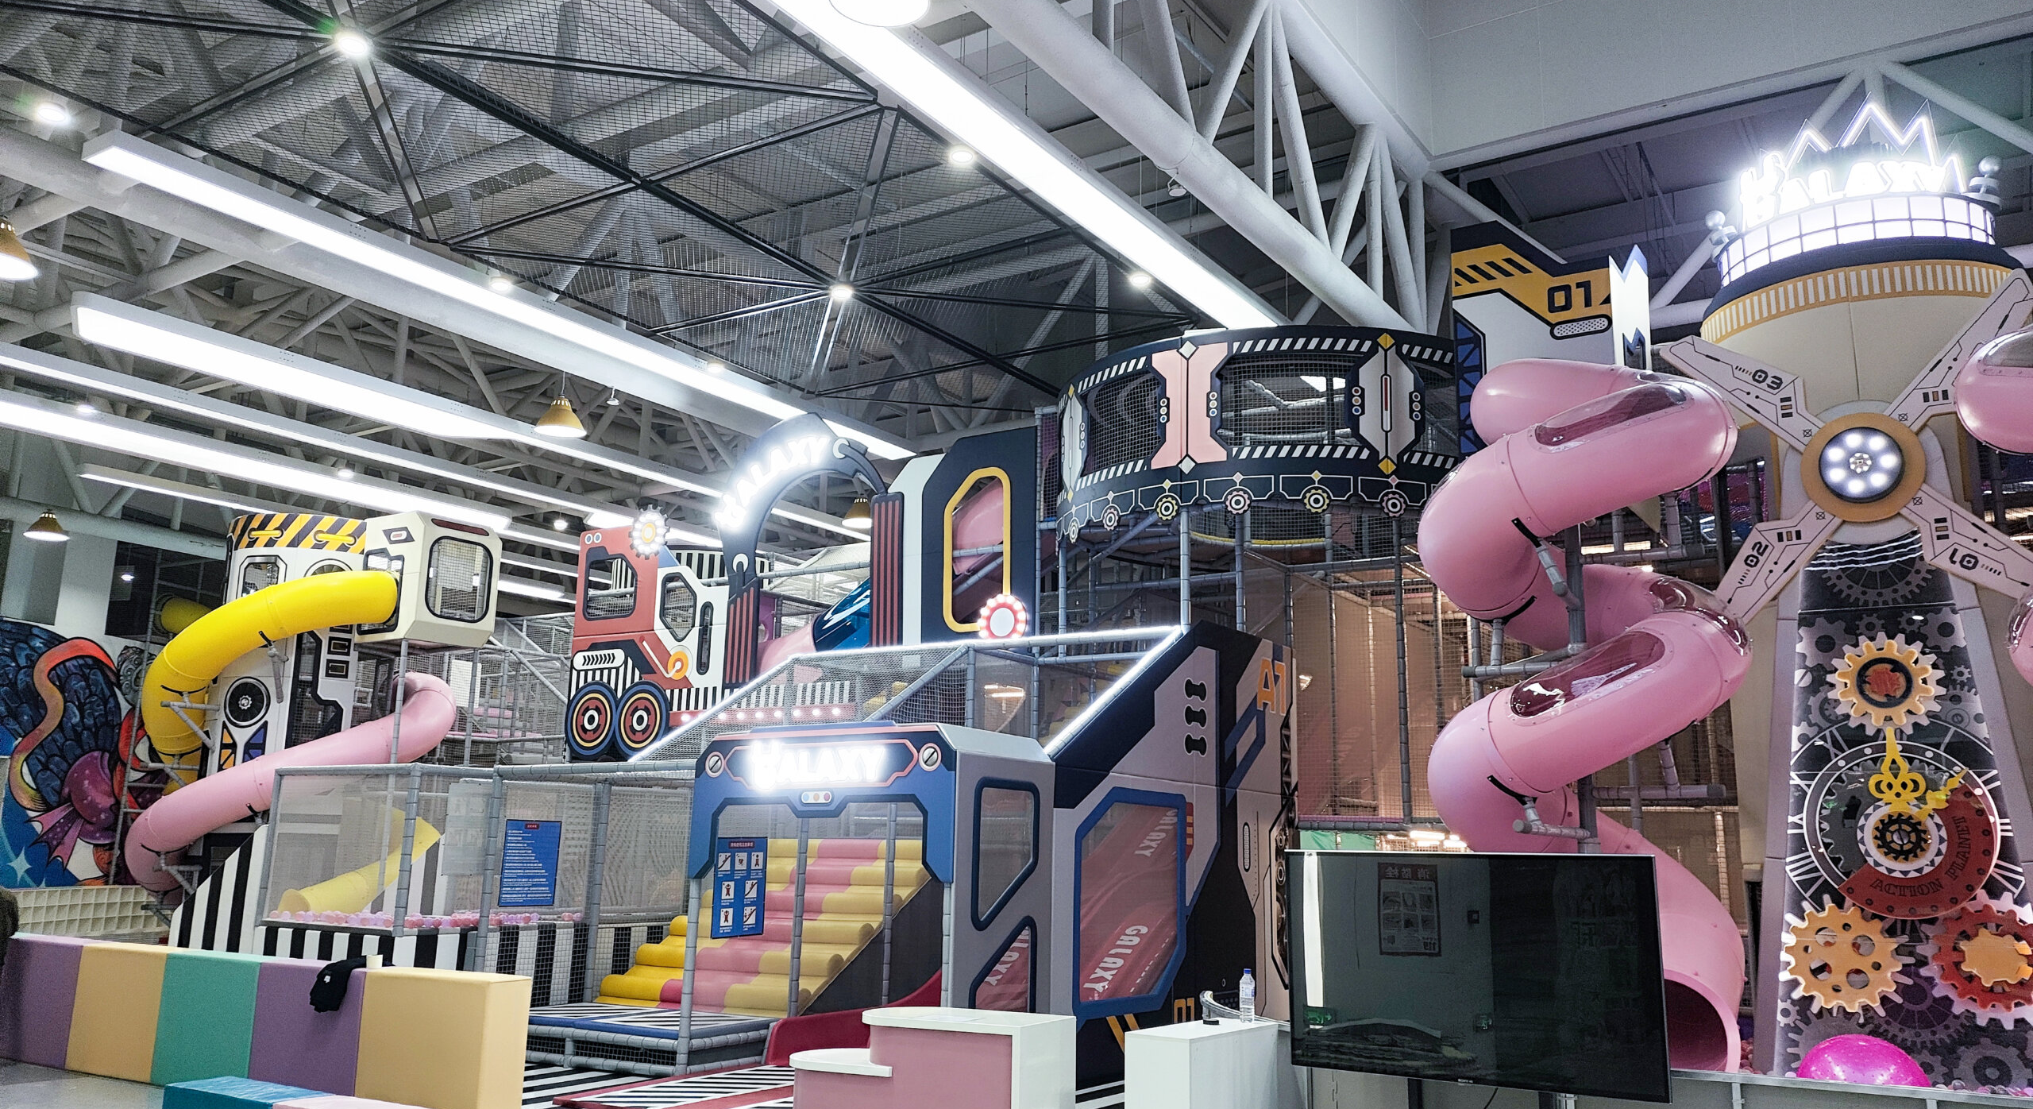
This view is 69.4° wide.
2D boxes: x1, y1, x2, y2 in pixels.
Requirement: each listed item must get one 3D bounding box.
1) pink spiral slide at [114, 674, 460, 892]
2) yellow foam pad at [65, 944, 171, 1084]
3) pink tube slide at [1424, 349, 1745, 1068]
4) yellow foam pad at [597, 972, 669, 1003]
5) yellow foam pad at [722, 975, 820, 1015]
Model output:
[{"bbox_3d":[-12.280,4.153,25.538,2.500,4.500,5.500,-7,-14,32],"label":"pink spiral slide"},{"bbox_3d":[-6.422,3.341,10.753,1.148,0.888,0.320,-6,-14,31],"label":"yellow foam pad"},{"bbox_3d":[4.207,1.038,10.882,2.450,5.600,3.500,-7,-14,32],"label":"pink tube slide"},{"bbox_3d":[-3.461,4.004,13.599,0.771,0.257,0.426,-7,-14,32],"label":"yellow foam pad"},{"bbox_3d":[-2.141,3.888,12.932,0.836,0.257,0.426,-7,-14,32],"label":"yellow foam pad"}]

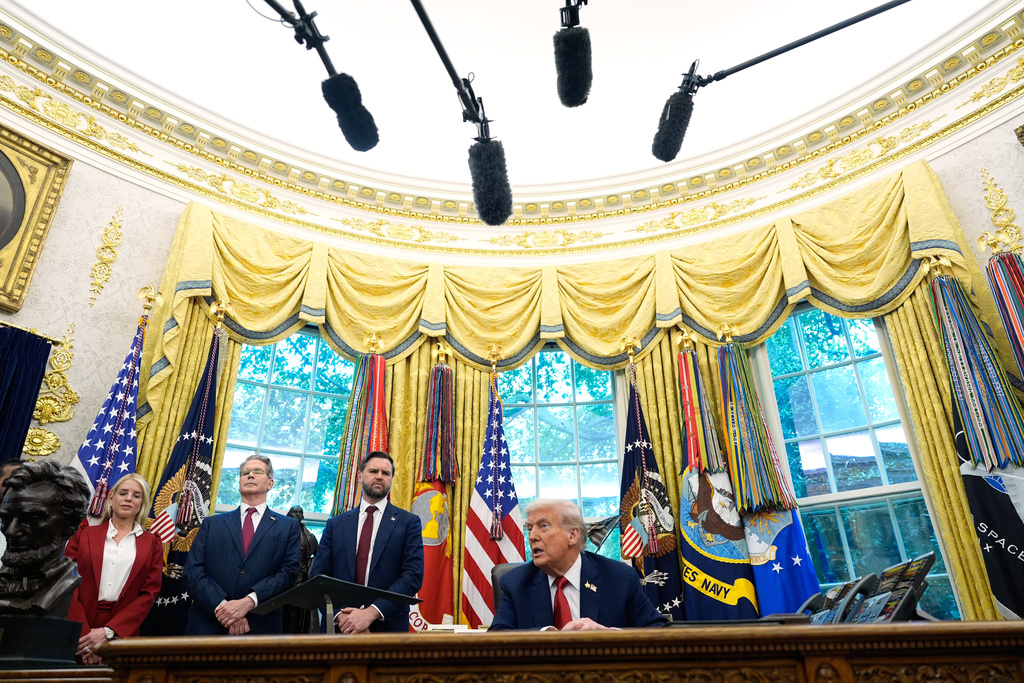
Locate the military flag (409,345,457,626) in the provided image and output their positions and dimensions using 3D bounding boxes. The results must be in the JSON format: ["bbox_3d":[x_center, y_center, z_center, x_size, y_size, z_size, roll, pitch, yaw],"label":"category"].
[{"bbox_3d":[-0.537,1.149,4.587,0.420,2.380,0.300,4,-26,-9],"label":"military flag"}]

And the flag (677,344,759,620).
[{"bbox_3d":[1.301,1.063,4.410,0.500,2.344,0.320,-8,-26,14],"label":"flag"}]

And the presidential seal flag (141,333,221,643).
[{"bbox_3d":[-1.946,0.870,3.961,0.480,2.100,0.300,16,-30,-31],"label":"presidential seal flag"}]

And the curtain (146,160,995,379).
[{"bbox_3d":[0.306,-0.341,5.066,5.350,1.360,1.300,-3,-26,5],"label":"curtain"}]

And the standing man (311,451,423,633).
[{"bbox_3d":[-0.748,1.488,3.575,0.590,1.910,0.370,1,-25,-5],"label":"standing man"}]

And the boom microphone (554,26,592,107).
[{"bbox_3d":[0.175,-0.782,1.941,0.108,0.108,0.220,-1,-70,0],"label":"boom microphone"}]

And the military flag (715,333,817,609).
[{"bbox_3d":[1.595,1.032,4.343,0.480,2.337,0.320,-10,-27,18],"label":"military flag"}]

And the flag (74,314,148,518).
[{"bbox_3d":[-2.227,0.787,3.752,0.480,2.100,0.300,19,-32,-35],"label":"flag"}]

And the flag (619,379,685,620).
[{"bbox_3d":[0.893,1.214,4.517,0.460,2.171,0.300,-5,-26,9],"label":"flag"}]

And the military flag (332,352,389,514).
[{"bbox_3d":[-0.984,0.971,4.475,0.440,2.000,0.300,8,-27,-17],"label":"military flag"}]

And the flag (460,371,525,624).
[{"bbox_3d":[-0.118,1.180,4.568,0.480,2.100,0.300,1,-26,-3],"label":"flag"}]

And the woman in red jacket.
[{"bbox_3d":[-1.958,1.430,3.129,0.470,1.688,0.320,18,-31,-34],"label":"woman in red jacket"}]

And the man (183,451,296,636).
[{"bbox_3d":[-1.395,1.476,3.474,0.580,1.860,0.370,7,-26,-15],"label":"man"}]

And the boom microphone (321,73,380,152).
[{"bbox_3d":[-0.416,-0.590,1.760,0.098,0.098,0.215,-10,-66,18],"label":"boom microphone"}]

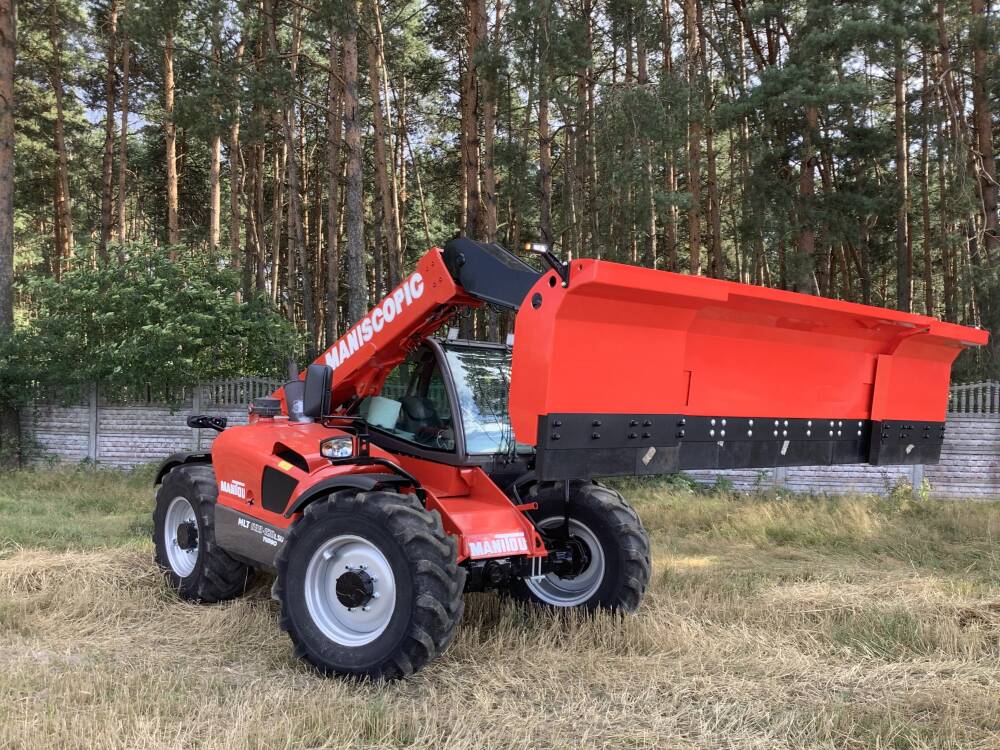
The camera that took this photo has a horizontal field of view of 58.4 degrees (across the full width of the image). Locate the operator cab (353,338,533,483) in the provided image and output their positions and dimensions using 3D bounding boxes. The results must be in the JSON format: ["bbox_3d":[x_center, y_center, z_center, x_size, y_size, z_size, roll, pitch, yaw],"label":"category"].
[{"bbox_3d":[-0.430,0.388,7.896,0.950,1.340,1.620,2,-4,-39],"label":"operator cab"}]

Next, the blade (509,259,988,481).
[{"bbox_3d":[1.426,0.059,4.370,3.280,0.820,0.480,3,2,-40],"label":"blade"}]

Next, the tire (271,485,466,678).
[{"bbox_3d":[-0.840,1.343,5.740,1.210,1.200,0.460,-1,-3,25],"label":"tire"}]

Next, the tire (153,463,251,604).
[{"bbox_3d":[-2.634,1.420,7.974,0.460,1.200,1.210,3,-4,-43],"label":"tire"}]

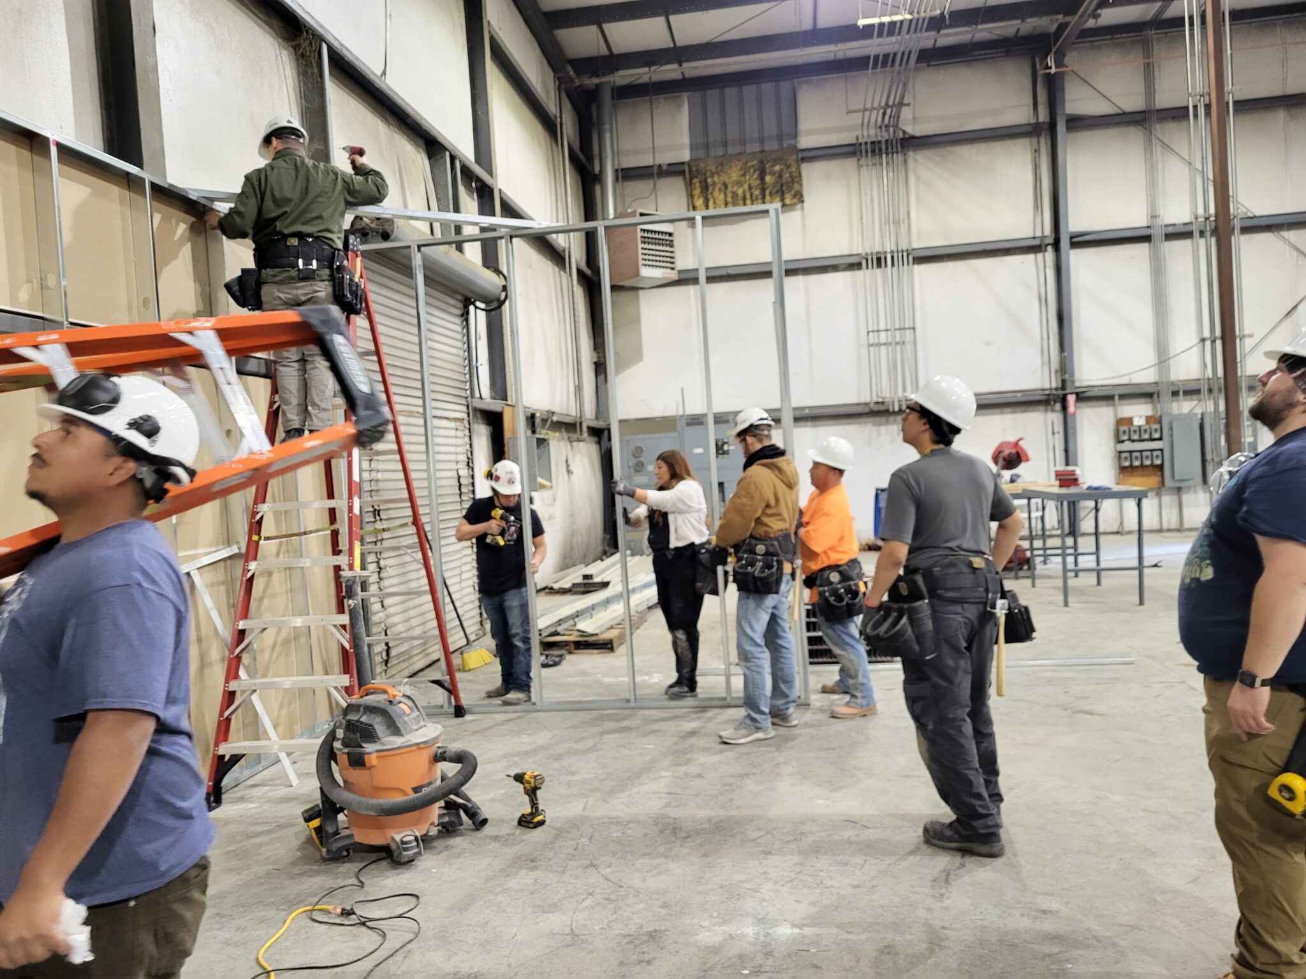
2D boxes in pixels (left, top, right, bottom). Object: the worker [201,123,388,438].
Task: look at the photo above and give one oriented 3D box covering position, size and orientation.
[{"bbox_3d":[-1.815,-1.100,5.186,0.900,1.710,0.550,-4,2,-11],"label":"worker"}]

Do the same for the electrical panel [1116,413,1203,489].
[{"bbox_3d":[7.461,-0.560,14.412,1.170,1.120,0.200,-3,2,8],"label":"electrical panel"}]

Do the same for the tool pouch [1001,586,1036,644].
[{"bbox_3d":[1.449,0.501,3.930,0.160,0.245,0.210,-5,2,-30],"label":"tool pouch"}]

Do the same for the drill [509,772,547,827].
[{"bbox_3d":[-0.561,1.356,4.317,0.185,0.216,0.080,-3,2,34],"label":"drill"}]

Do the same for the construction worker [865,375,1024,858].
[{"bbox_3d":[1.173,0.456,3.825,0.630,1.785,0.480,-5,2,-38],"label":"construction worker"}]

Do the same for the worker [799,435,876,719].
[{"bbox_3d":[1.099,0.486,5.877,0.500,1.615,0.560,-3,2,10],"label":"worker"}]

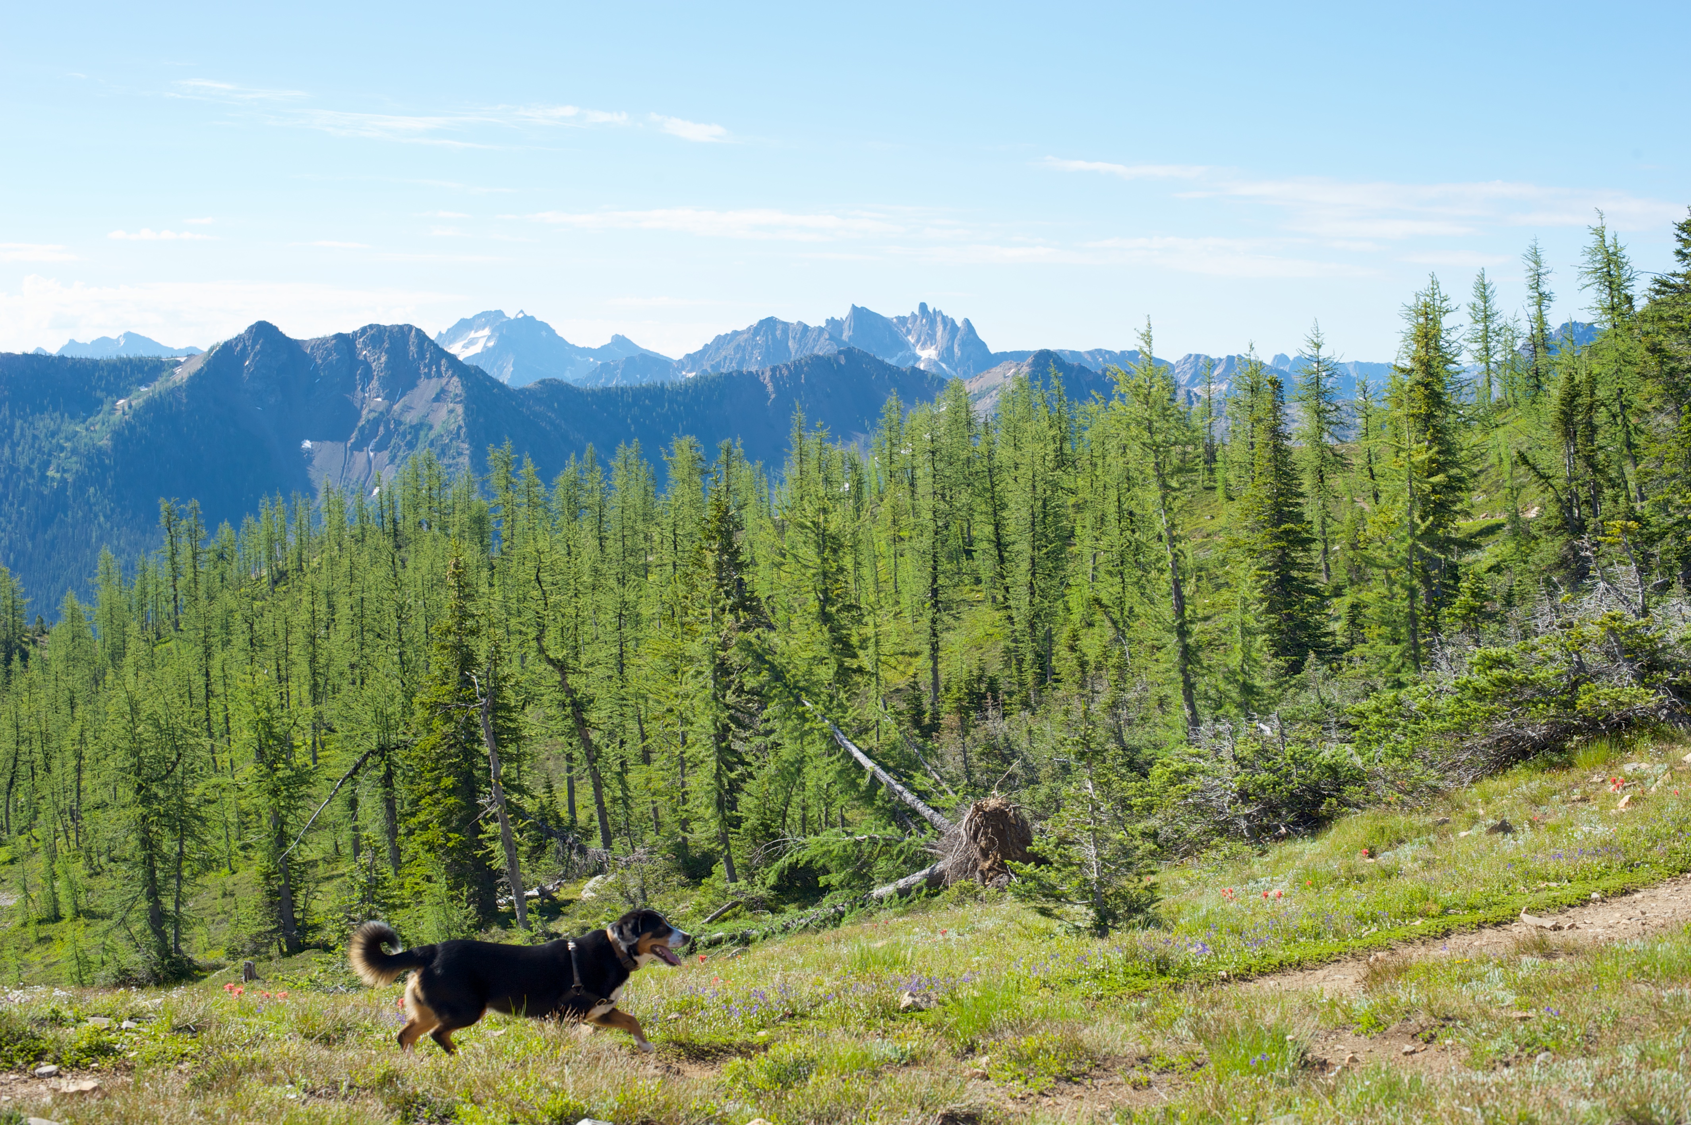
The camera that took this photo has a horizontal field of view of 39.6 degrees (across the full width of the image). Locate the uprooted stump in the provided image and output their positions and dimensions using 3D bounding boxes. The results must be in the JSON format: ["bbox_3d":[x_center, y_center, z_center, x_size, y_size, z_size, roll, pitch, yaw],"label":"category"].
[{"bbox_3d":[1.319,2.618,22.000,0.780,0.860,0.550,-3,5,-30],"label":"uprooted stump"}]

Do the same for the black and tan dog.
[{"bbox_3d":[-1.073,1.376,7.700,1.060,0.460,0.280,0,4,-6],"label":"black and tan dog"}]

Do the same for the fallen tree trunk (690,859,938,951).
[{"bbox_3d":[-0.311,3.315,22.650,2.850,0.280,0.280,-18,-3,23],"label":"fallen tree trunk"}]

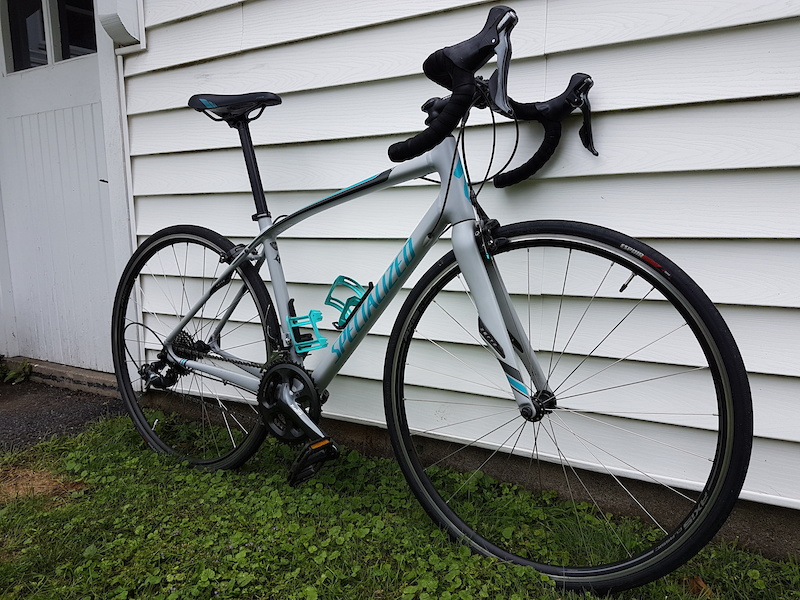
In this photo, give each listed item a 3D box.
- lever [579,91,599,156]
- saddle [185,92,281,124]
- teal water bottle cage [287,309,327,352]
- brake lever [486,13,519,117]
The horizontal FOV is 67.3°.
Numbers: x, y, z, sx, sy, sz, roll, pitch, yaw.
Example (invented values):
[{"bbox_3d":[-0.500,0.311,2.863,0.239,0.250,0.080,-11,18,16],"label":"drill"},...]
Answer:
[{"bbox_3d":[0.382,-0.359,1.217,0.040,0.138,0.032,-7,4,36],"label":"lever"},{"bbox_3d":[-0.392,-0.474,1.482,0.270,0.076,0.152,4,5,32],"label":"saddle"},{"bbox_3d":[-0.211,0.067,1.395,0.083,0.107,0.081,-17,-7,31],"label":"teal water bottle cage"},{"bbox_3d":[0.156,-0.356,0.905,0.042,0.156,0.034,-7,-8,34],"label":"brake lever"}]

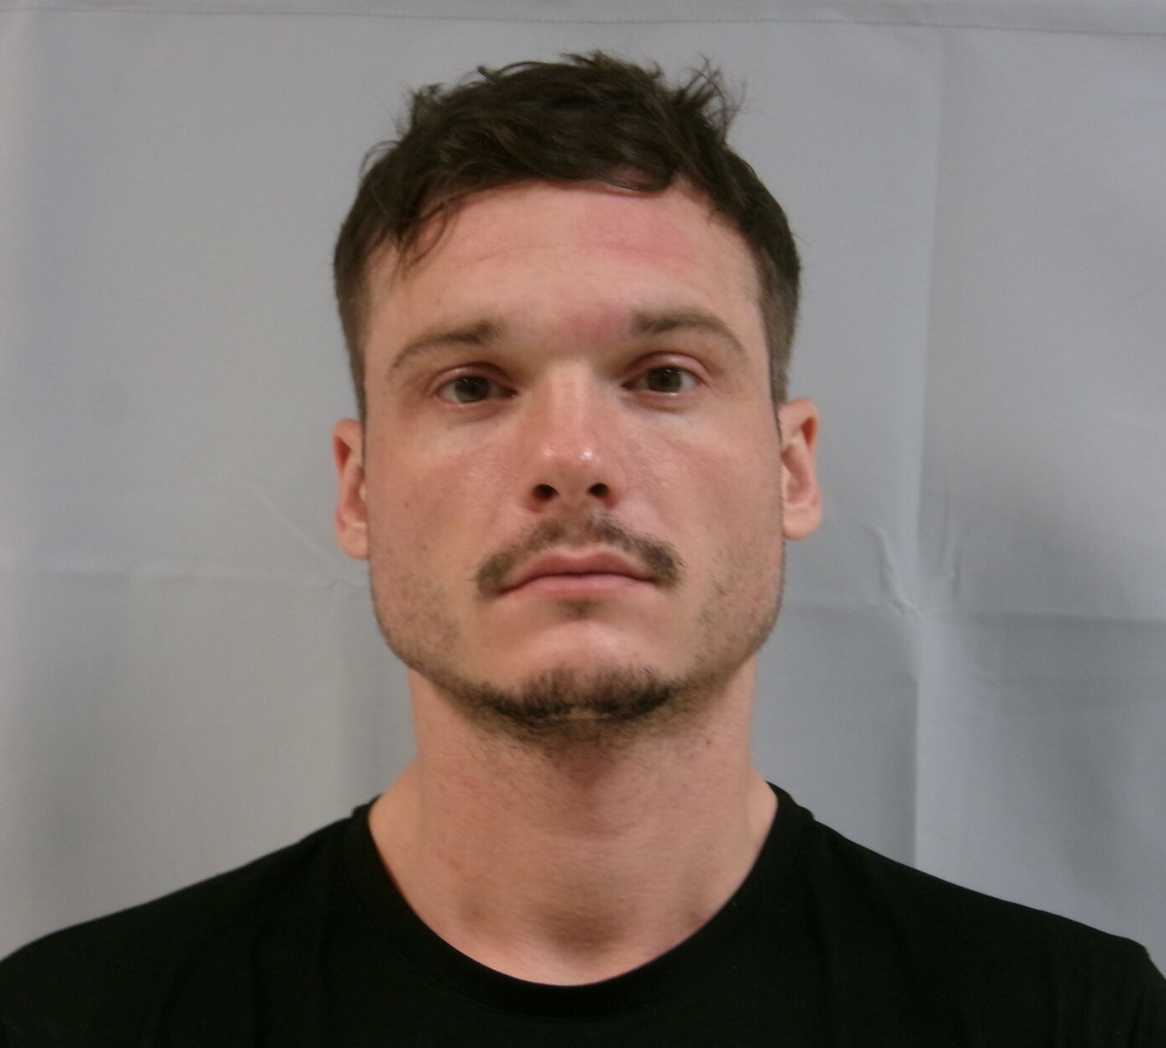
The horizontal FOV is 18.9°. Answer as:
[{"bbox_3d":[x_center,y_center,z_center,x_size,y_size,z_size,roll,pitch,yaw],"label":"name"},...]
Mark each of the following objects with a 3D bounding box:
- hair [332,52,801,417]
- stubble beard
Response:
[{"bbox_3d":[-0.006,-0.085,1.272,0.170,0.165,0.197,-2,-7,1],"label":"hair"},{"bbox_3d":[-0.002,0.036,1.208,0.146,0.085,0.095,-2,-7,1],"label":"stubble beard"}]

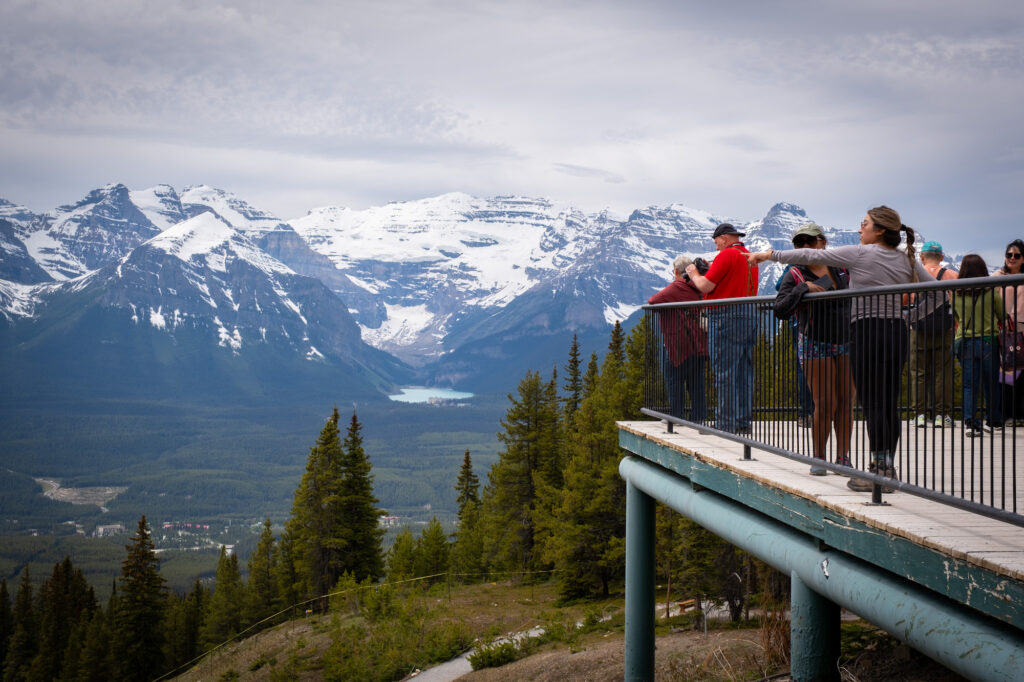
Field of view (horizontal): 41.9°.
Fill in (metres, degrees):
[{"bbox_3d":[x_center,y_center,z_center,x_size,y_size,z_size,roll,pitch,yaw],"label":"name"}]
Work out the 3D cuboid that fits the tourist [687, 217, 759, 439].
[{"bbox_3d":[1.780,-0.110,11.300,0.620,1.770,0.560,0,1,35],"label":"tourist"}]

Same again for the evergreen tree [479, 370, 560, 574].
[{"bbox_3d":[0.303,5.354,54.000,3.200,8.320,3.200,0,0,0],"label":"evergreen tree"}]

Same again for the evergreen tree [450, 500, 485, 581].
[{"bbox_3d":[-1.839,8.102,54.000,1.500,3.480,1.500,0,0,0],"label":"evergreen tree"}]

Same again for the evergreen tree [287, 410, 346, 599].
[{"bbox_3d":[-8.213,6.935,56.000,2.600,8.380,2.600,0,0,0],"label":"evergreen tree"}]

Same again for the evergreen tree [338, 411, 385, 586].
[{"bbox_3d":[-6.553,6.922,58.000,2.200,7.810,2.200,0,0,0],"label":"evergreen tree"}]

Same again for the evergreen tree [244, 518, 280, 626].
[{"bbox_3d":[-10.993,10.264,59.000,1.750,4.860,1.750,0,0,0],"label":"evergreen tree"}]

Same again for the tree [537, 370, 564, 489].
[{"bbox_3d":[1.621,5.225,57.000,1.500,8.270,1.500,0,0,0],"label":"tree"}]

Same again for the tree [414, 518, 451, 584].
[{"bbox_3d":[-3.212,8.546,54.000,1.450,2.750,1.450,0,0,0],"label":"tree"}]

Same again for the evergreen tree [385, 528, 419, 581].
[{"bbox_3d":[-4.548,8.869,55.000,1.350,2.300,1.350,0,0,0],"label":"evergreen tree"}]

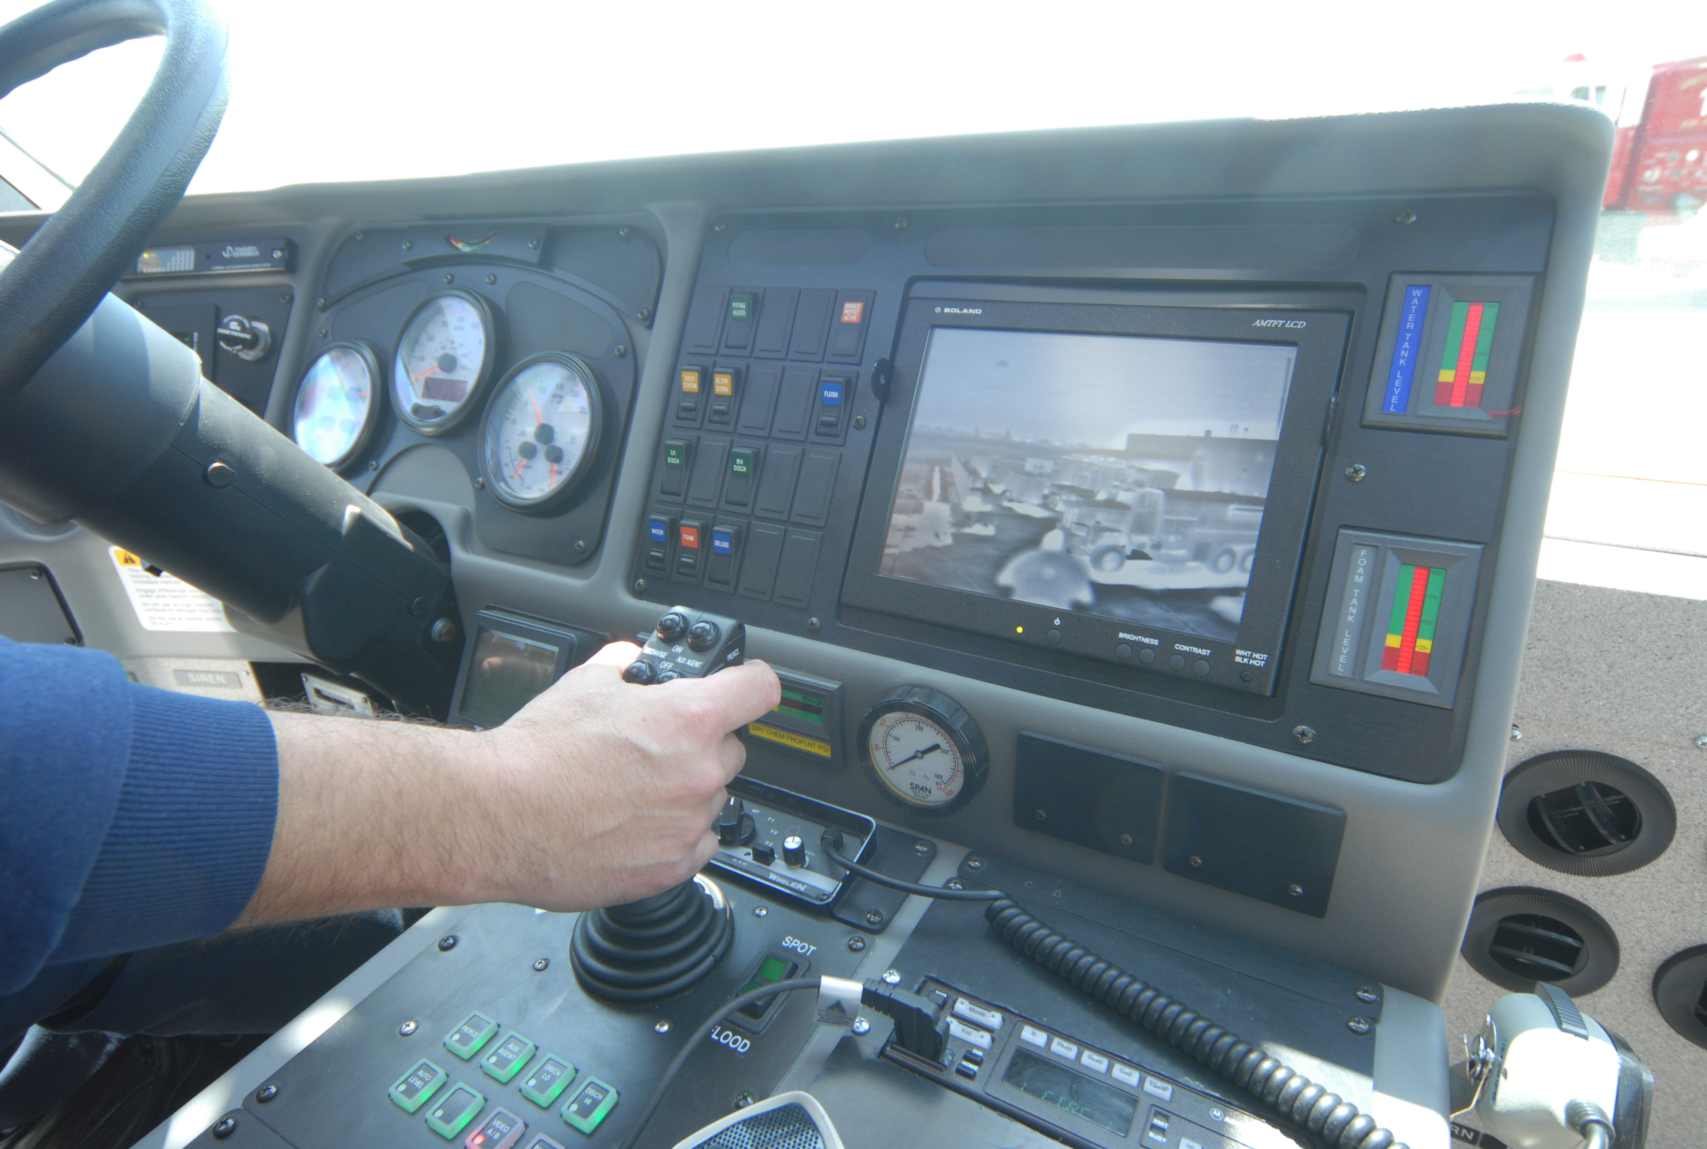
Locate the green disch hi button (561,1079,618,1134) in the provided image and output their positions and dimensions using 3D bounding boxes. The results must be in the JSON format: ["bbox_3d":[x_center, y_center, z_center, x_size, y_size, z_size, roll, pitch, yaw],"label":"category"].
[{"bbox_3d":[-0.122,0.245,0.399,0.018,0.006,0.021,12,30,28],"label":"green disch hi button"}]

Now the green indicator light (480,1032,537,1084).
[{"bbox_3d":[-0.170,0.236,0.423,0.018,0.006,0.021,12,30,28],"label":"green indicator light"}]

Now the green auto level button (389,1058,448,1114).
[{"bbox_3d":[-0.209,0.244,0.412,0.018,0.006,0.021,12,30,28],"label":"green auto level button"}]

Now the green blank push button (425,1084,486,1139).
[{"bbox_3d":[-0.185,0.248,0.400,0.018,0.006,0.021,12,30,28],"label":"green blank push button"}]

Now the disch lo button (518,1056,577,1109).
[{"bbox_3d":[-0.146,0.241,0.411,0.018,0.006,0.021,12,30,28],"label":"disch lo button"}]

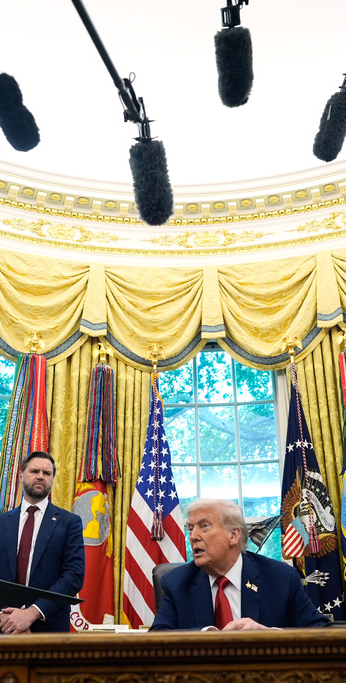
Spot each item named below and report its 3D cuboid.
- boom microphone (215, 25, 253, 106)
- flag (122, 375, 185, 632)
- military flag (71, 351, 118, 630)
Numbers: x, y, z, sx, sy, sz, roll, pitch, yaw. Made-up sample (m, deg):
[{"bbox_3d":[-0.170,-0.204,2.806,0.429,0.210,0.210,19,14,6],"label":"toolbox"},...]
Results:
[{"bbox_3d":[0.175,-0.782,1.941,0.108,0.108,0.220,-1,-70,0],"label":"boom microphone"},{"bbox_3d":[-0.118,1.180,4.568,0.480,2.100,0.300,1,-26,-3],"label":"flag"},{"bbox_3d":[-0.537,1.149,4.587,0.420,2.380,0.300,4,-26,-9],"label":"military flag"}]

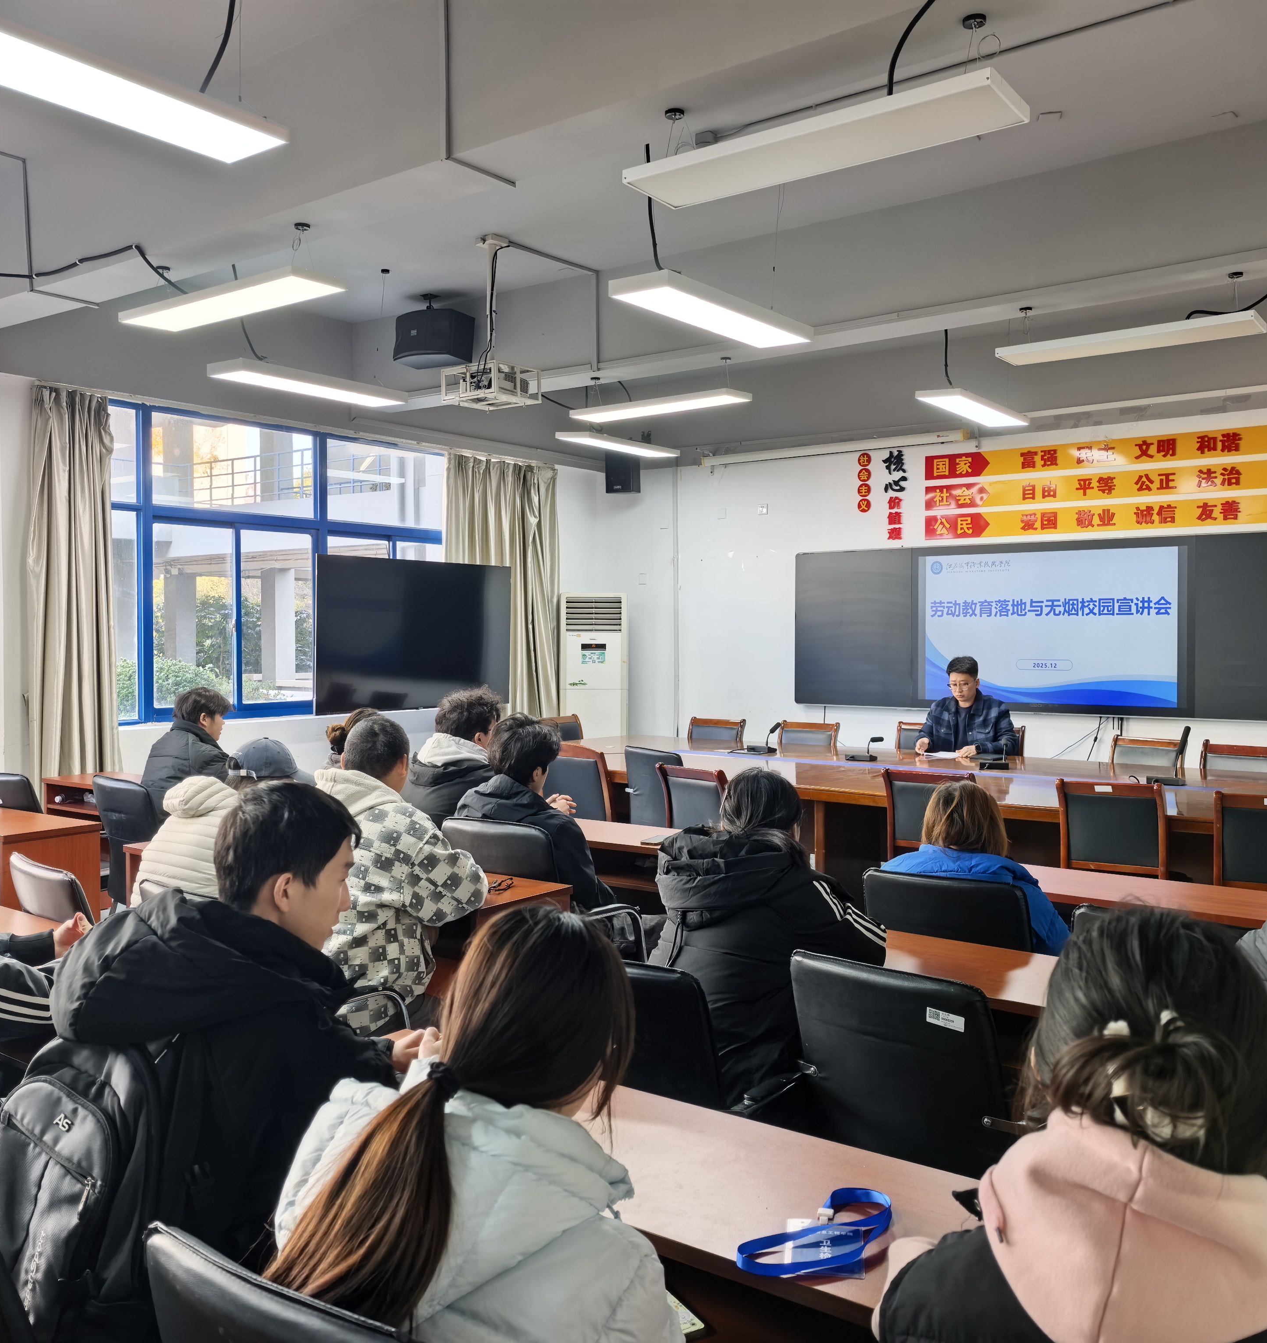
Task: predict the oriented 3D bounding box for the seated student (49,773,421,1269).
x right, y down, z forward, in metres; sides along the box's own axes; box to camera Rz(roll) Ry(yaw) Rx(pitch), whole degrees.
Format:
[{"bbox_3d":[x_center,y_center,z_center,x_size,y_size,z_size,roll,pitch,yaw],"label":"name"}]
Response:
[{"bbox_3d":[-0.489,0.825,1.939,0.800,1.300,0.580,-2,2,-44],"label":"seated student"}]

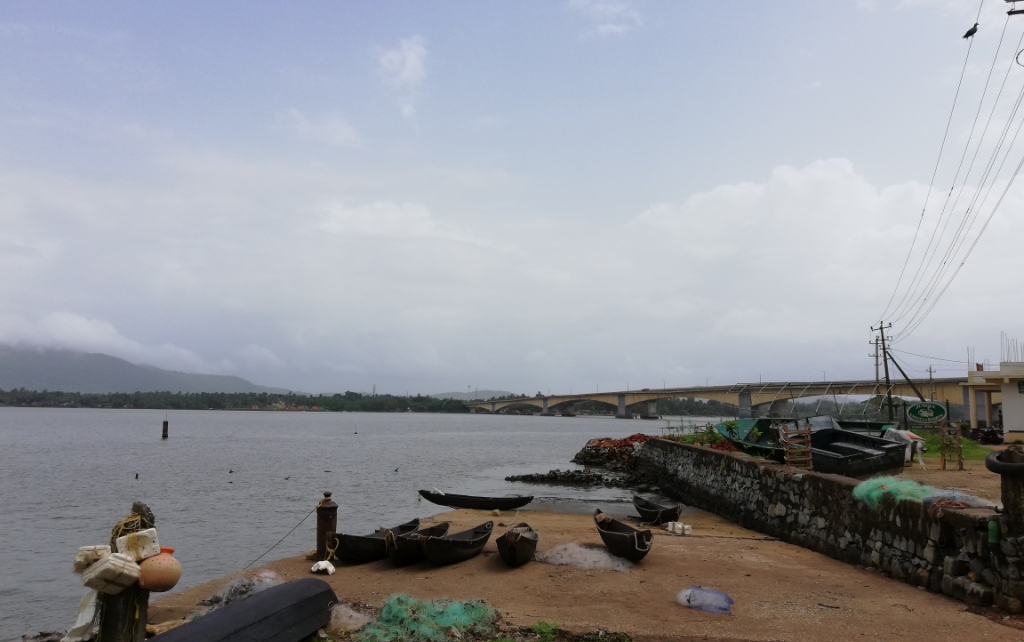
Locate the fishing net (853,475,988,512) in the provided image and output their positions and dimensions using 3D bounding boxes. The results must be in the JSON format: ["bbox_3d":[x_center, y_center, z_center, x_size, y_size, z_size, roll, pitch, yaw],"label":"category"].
[{"bbox_3d":[6.719,2.877,13.400,0.950,0.400,3.200,0,-6,3],"label":"fishing net"}]

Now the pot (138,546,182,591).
[{"bbox_3d":[-3.279,2.318,7.450,0.390,0.390,0.390,11,-6,1],"label":"pot"}]

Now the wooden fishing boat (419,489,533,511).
[{"bbox_3d":[-1.293,6.360,28.300,4.100,0.660,0.750,-1,-6,10],"label":"wooden fishing boat"}]

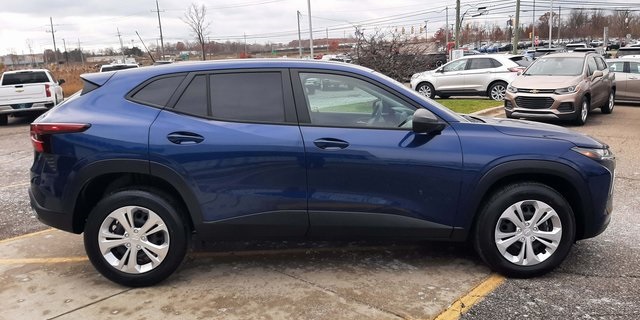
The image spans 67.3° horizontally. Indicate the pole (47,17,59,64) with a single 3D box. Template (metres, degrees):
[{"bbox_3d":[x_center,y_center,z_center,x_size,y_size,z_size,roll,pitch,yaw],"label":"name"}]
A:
[{"bbox_3d":[-51.121,-21.583,93.127,2.200,11.600,0.400,-2,12,0],"label":"pole"}]

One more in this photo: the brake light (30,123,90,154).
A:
[{"bbox_3d":[-1.823,-0.155,3.412,0.460,0.220,0.300,-2,11,4],"label":"brake light"}]

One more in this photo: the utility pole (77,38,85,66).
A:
[{"bbox_3d":[-79.803,-35.889,160.966,0.280,9.000,0.280,-8,12,-25],"label":"utility pole"}]

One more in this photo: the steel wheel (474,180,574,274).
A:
[{"bbox_3d":[1.449,0.494,3.436,0.690,0.690,0.225,-1,10,-2],"label":"steel wheel"}]

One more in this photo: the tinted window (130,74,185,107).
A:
[{"bbox_3d":[-1.093,-0.467,3.255,0.360,0.230,0.050,-1,-8,-2],"label":"tinted window"}]

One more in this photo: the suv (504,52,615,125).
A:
[{"bbox_3d":[6.221,-1.889,12.328,1.780,1.650,4.255,7,15,42],"label":"suv"}]

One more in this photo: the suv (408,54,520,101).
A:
[{"bbox_3d":[5.982,-3.300,19.185,4.800,1.735,1.930,5,13,36],"label":"suv"}]

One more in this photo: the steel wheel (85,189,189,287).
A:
[{"bbox_3d":[-1.271,0.539,3.453,0.690,0.690,0.230,-2,11,4],"label":"steel wheel"}]

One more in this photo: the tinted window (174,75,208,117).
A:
[{"bbox_3d":[-0.881,-0.442,3.296,0.250,0.310,0.030,-2,-7,4],"label":"tinted window"}]

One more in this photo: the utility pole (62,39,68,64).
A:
[{"bbox_3d":[-81.846,-34.608,154.853,0.250,8.500,0.250,-8,12,-26],"label":"utility pole"}]

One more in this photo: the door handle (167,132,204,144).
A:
[{"bbox_3d":[-0.876,-0.140,3.130,0.230,0.060,0.050,-1,10,-2],"label":"door handle"}]

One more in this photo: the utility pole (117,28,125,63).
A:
[{"bbox_3d":[-52.376,-28.509,126.404,1.800,11.740,0.400,-2,12,0],"label":"utility pole"}]

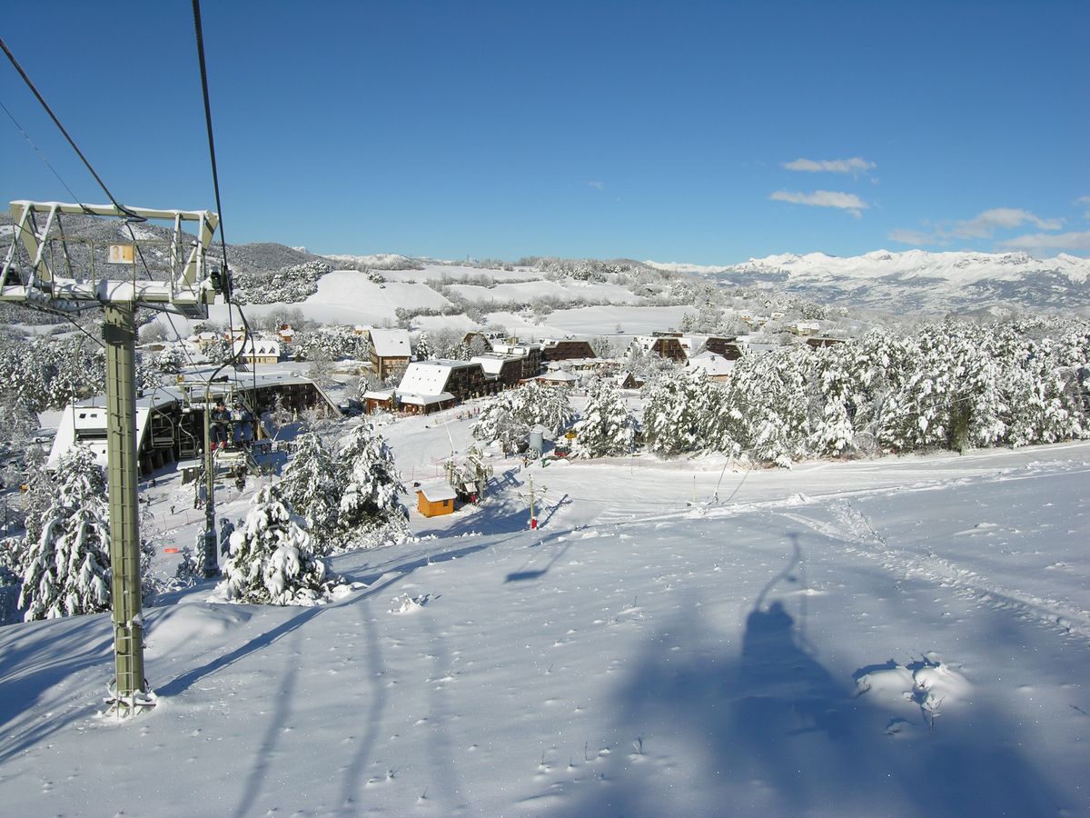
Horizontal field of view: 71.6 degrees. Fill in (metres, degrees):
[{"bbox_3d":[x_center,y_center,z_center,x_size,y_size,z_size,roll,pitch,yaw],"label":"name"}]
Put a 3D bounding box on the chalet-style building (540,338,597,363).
[{"bbox_3d":[12.214,-31.186,402.000,28.000,12.000,14.000,-1,8,-17],"label":"chalet-style building"}]

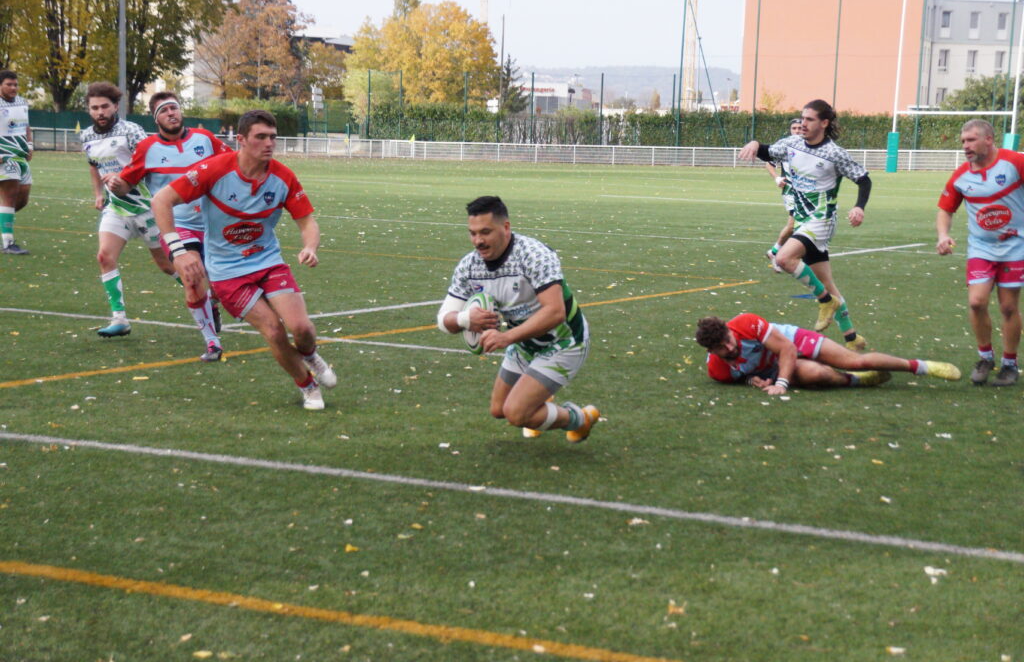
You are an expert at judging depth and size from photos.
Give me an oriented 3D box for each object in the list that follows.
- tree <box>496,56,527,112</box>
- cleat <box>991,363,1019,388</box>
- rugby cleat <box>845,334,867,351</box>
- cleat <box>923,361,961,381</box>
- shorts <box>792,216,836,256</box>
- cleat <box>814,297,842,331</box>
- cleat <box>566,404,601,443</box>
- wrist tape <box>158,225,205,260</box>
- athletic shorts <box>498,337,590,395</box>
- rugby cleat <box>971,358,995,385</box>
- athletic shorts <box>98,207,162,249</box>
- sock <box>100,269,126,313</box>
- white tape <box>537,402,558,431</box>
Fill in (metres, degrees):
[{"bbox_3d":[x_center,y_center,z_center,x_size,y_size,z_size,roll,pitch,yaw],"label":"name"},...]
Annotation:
[{"bbox_3d":[-0.036,-16.826,155.000,3.000,7.000,3.000,2,5,0],"label":"tree"},{"bbox_3d":[3.283,0.298,14.200,0.110,0.125,0.290,6,7,33],"label":"cleat"},{"bbox_3d":[2.425,0.117,15.100,0.105,0.120,0.280,6,49,37],"label":"rugby cleat"},{"bbox_3d":[2.809,0.258,13.900,0.285,0.115,0.105,14,40,35],"label":"cleat"},{"bbox_3d":[2.135,-0.667,15.050,0.350,0.300,0.300,7,15,42],"label":"shorts"},{"bbox_3d":[2.234,-0.124,15.100,0.105,0.280,0.120,18,-18,40],"label":"cleat"},{"bbox_3d":[0.349,0.452,10.420,0.120,0.285,0.105,3,45,-37],"label":"cleat"},{"bbox_3d":[-1.807,-0.464,11.500,0.090,0.150,0.085,-25,-3,-18],"label":"wrist tape"},{"bbox_3d":[0.163,0.167,10.350,0.400,0.310,0.360,6,27,36],"label":"athletic shorts"},{"bbox_3d":[3.137,0.270,14.220,0.105,0.120,0.285,9,13,28],"label":"rugby cleat"},{"bbox_3d":[-2.561,-0.710,14.350,0.410,0.330,0.300,5,12,24],"label":"athletic shorts"},{"bbox_3d":[-2.794,-0.270,14.950,0.120,0.290,0.130,-12,6,24],"label":"sock"},{"bbox_3d":[0.162,0.399,9.950,0.050,0.125,0.125,11,0,-29],"label":"white tape"}]

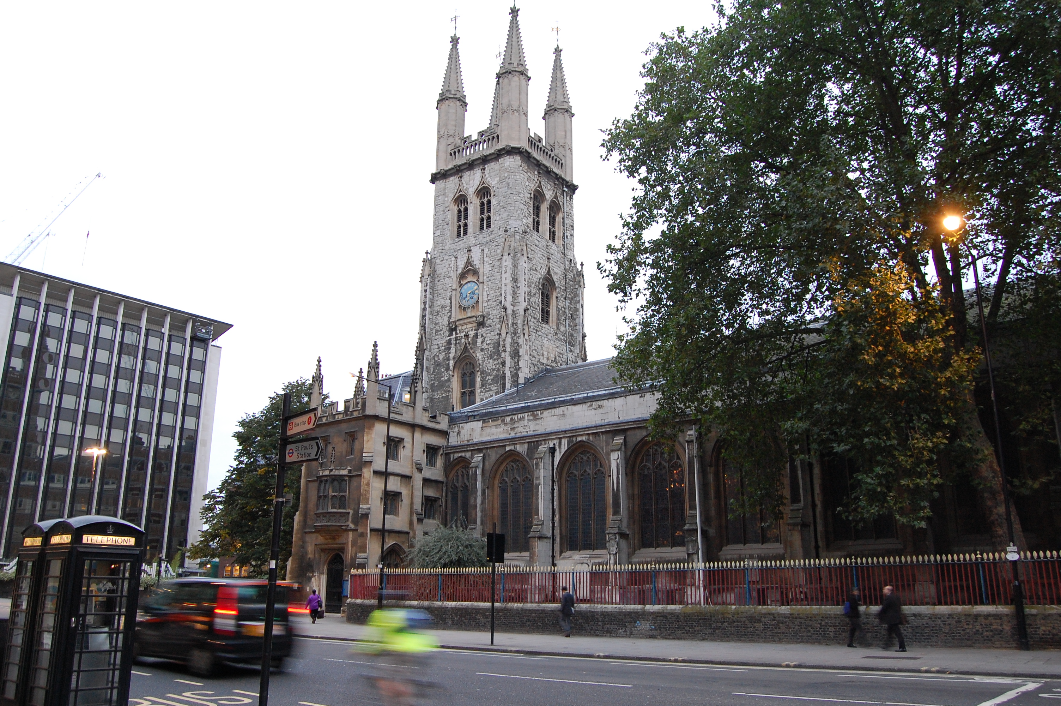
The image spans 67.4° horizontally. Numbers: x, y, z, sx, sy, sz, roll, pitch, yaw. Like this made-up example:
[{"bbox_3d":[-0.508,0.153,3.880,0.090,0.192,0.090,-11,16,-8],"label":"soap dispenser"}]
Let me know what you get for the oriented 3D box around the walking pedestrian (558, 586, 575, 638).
[{"bbox_3d":[1.304,9.244,28.419,0.500,1.720,0.480,-12,-20,36],"label":"walking pedestrian"}]

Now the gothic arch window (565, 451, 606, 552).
[{"bbox_3d":[2.970,8.049,43.651,2.600,5.400,0.350,-12,-20,36],"label":"gothic arch window"}]

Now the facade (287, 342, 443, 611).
[{"bbox_3d":[-9.391,7.723,46.964,6.300,14.738,7.600,-11,-19,33],"label":"facade"}]

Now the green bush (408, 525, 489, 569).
[{"bbox_3d":[-3.990,10.090,38.307,3.900,3.600,3.700,0,-16,0],"label":"green bush"}]

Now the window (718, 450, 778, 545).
[{"bbox_3d":[10.526,6.556,38.308,2.700,5.300,0.350,-11,-19,33],"label":"window"}]

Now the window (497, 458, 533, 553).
[{"bbox_3d":[-0.912,8.891,46.500,2.600,5.400,0.350,-12,-20,36],"label":"window"}]

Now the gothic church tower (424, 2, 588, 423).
[{"bbox_3d":[-2.147,-4.993,63.579,9.500,48.398,9.500,-11,-19,33],"label":"gothic church tower"}]

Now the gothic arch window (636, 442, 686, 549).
[{"bbox_3d":[6.717,7.277,40.851,2.650,5.450,0.350,-11,-19,33],"label":"gothic arch window"}]

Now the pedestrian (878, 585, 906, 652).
[{"bbox_3d":[9.659,7.097,21.273,0.620,1.700,0.500,-12,-20,36],"label":"pedestrian"}]

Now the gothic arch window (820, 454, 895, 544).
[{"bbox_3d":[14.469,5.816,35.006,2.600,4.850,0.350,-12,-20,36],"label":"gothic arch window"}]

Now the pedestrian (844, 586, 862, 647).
[{"bbox_3d":[9.147,7.554,22.788,0.520,1.700,0.520,-11,-19,33],"label":"pedestrian"}]

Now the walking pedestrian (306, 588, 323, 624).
[{"bbox_3d":[-10.275,12.049,37.831,0.620,1.580,0.420,12,-20,-36],"label":"walking pedestrian"}]

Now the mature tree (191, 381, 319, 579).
[{"bbox_3d":[-19.399,10.046,58.408,10.500,17.000,10.500,5,-17,-16],"label":"mature tree"}]

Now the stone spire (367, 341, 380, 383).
[{"bbox_3d":[-8.880,0.509,44.910,0.600,2.400,0.600,-11,-19,33],"label":"stone spire"}]

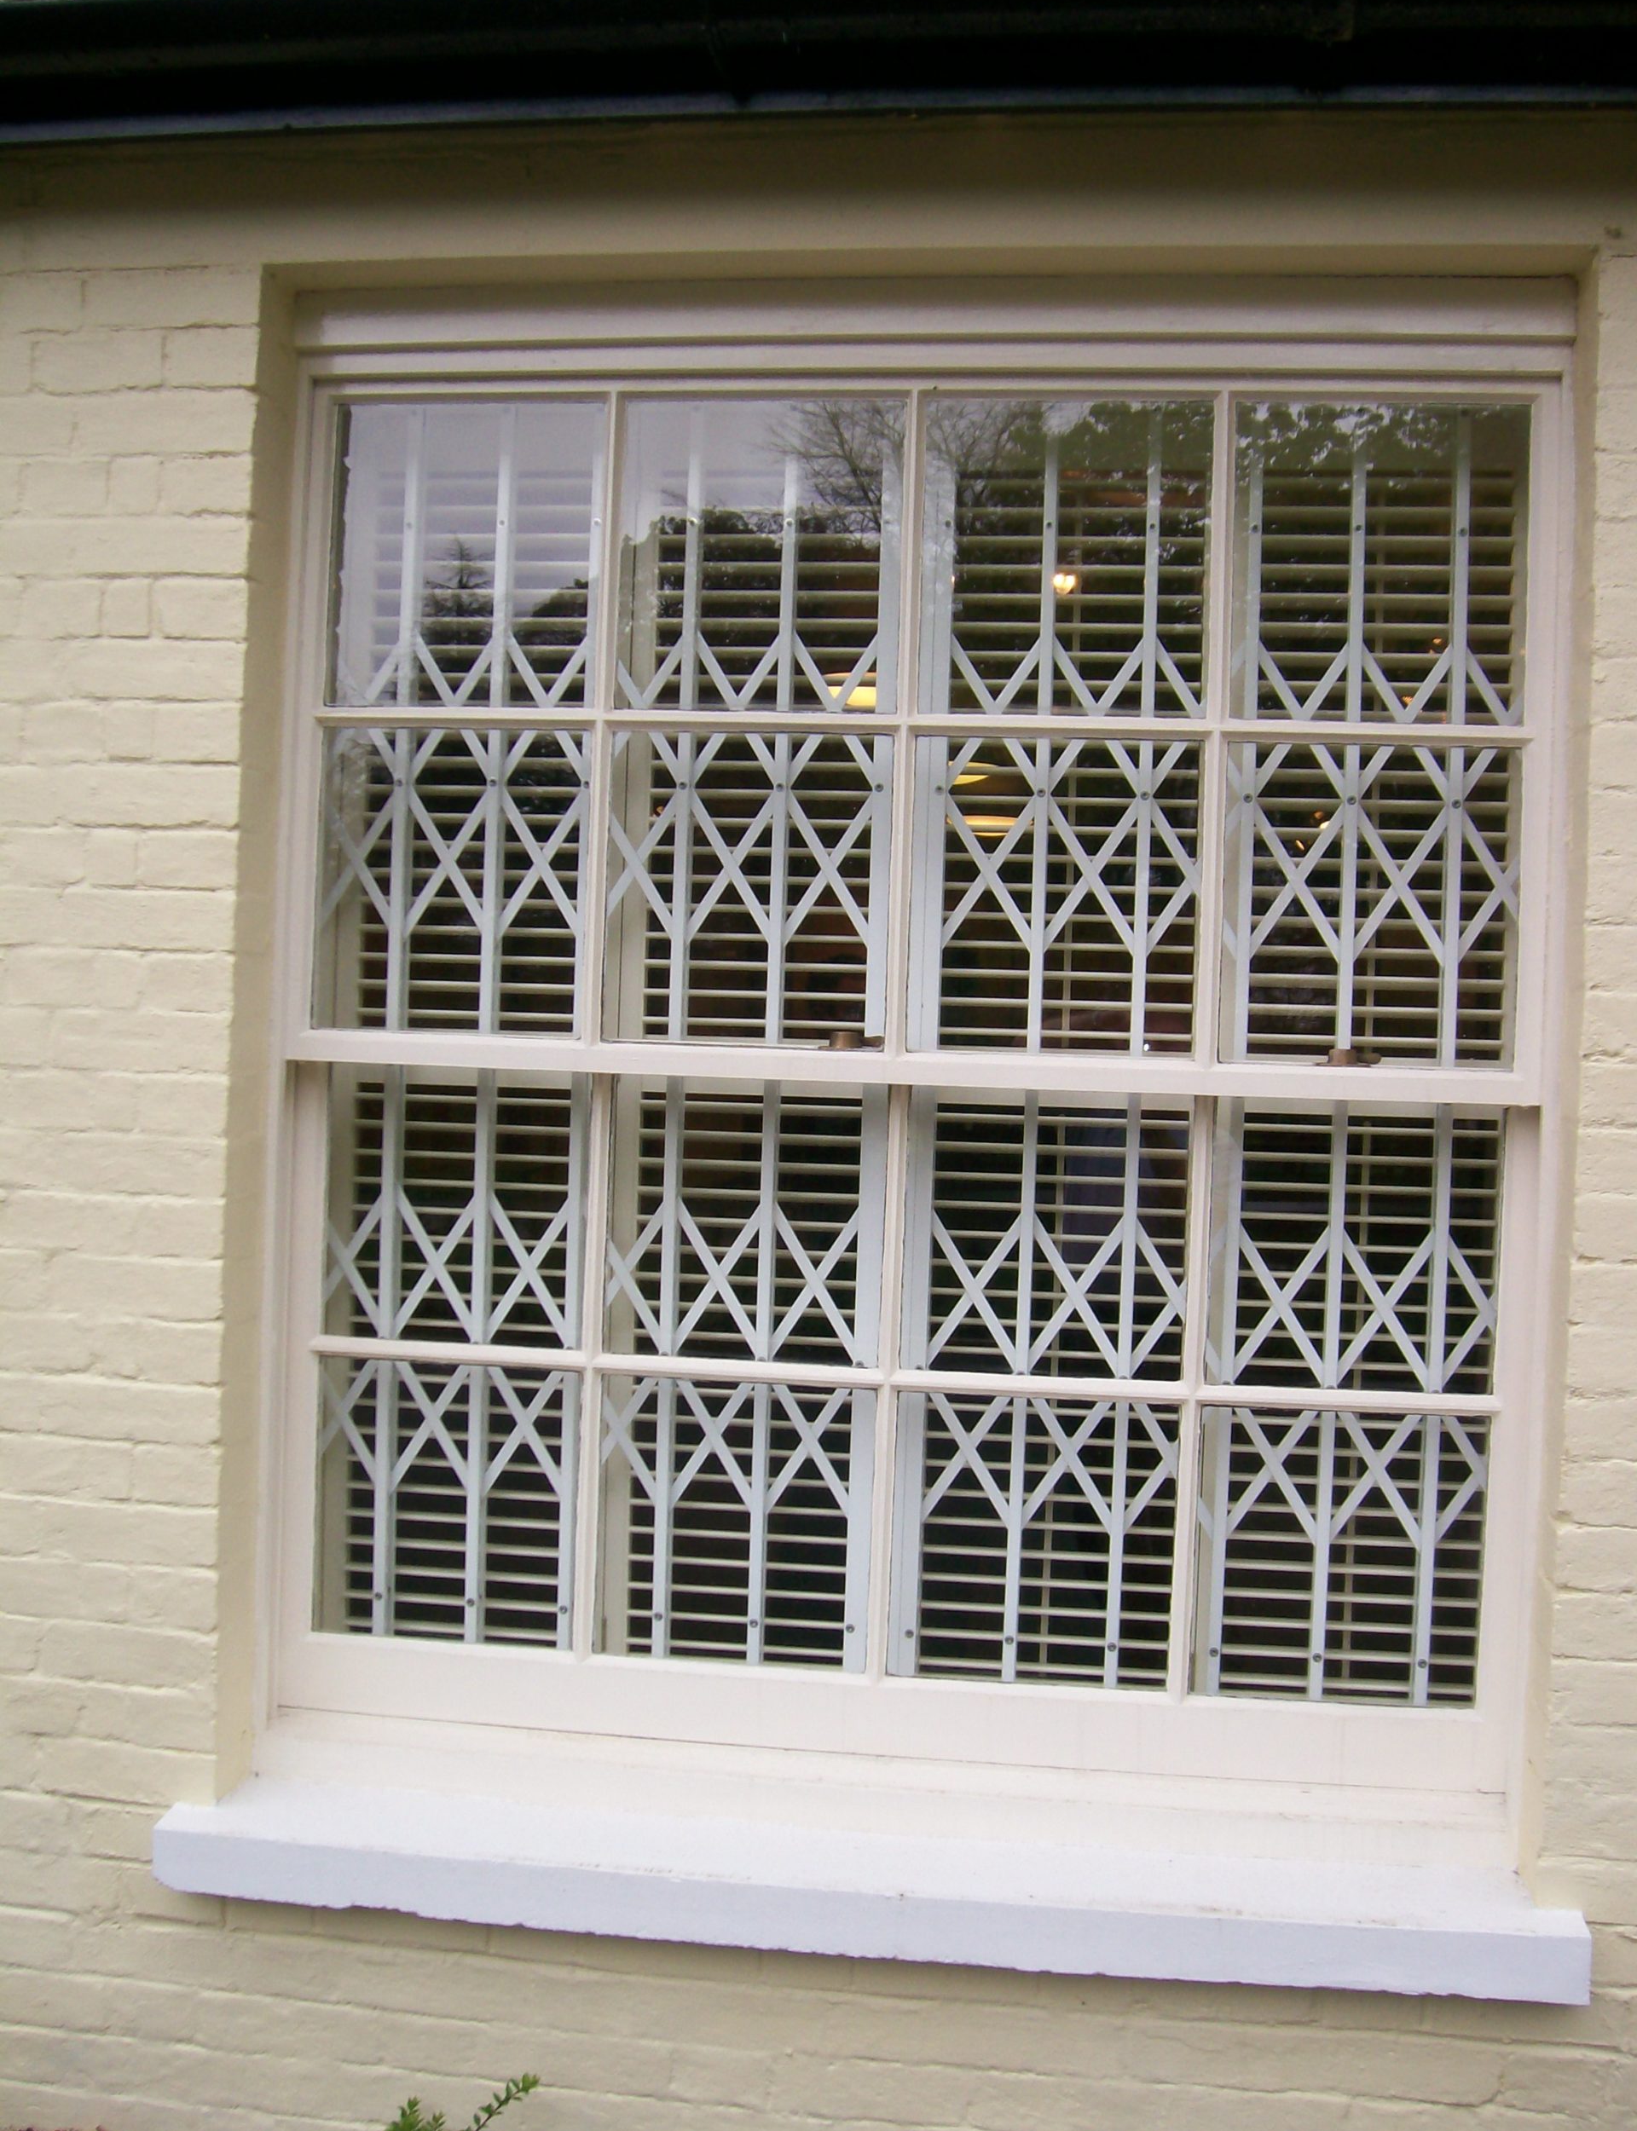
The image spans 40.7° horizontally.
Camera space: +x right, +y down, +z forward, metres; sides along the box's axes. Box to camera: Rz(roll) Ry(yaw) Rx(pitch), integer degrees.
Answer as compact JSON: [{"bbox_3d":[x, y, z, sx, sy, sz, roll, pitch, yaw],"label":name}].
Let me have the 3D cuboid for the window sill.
[{"bbox_3d":[0.041,0.979,2.657,1.680,0.086,0.186,2,1,7],"label":"window sill"}]

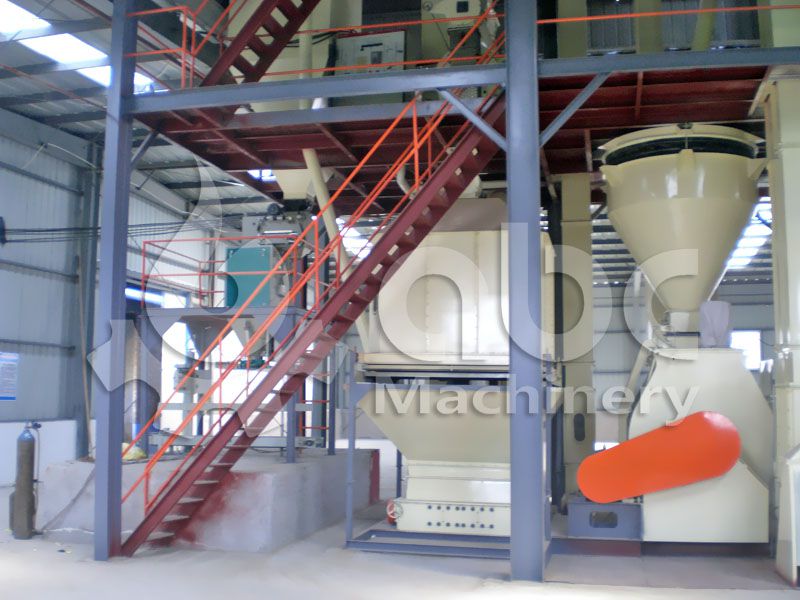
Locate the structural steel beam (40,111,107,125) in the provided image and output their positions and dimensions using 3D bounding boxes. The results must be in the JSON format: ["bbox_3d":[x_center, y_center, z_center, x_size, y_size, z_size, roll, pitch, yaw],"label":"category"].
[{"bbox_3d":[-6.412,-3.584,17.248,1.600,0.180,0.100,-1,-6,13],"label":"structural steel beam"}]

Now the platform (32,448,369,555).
[{"bbox_3d":[-2.458,2.695,12.658,3.220,0.870,4.280,-1,-6,13],"label":"platform"}]

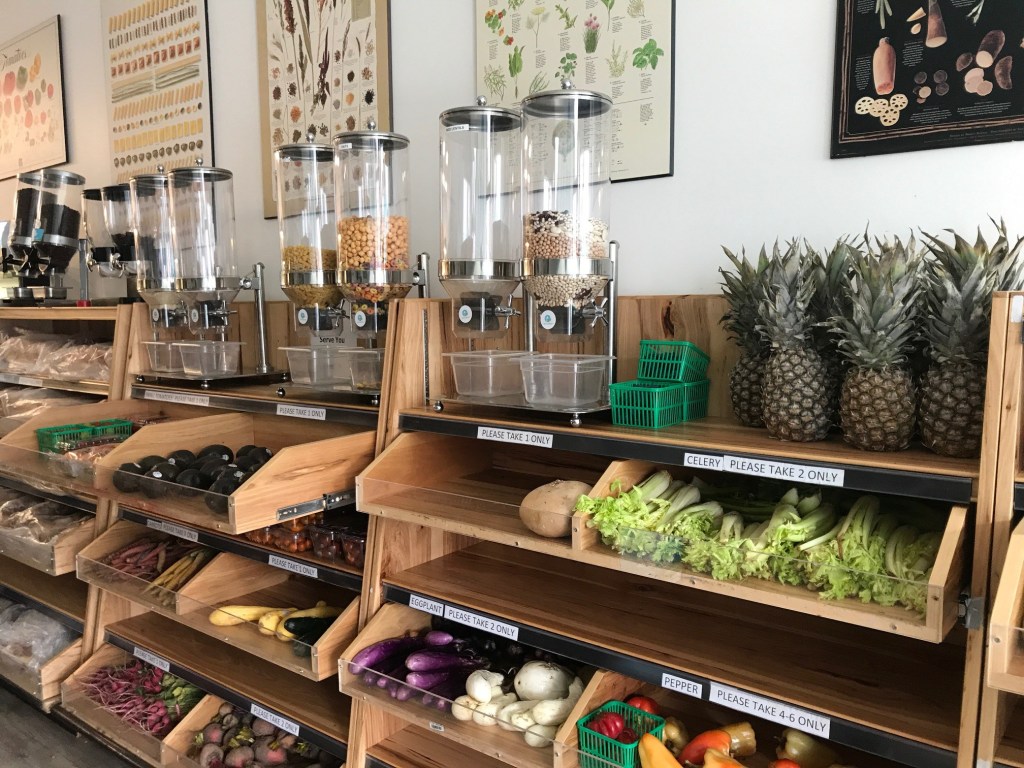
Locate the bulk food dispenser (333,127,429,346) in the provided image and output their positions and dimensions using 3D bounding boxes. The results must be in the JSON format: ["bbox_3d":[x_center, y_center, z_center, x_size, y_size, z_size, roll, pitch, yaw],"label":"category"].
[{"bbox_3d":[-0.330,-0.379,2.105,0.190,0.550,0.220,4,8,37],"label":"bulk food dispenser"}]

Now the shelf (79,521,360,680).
[{"bbox_3d":[-0.742,0.539,2.385,1.160,0.154,0.467,4,7,38],"label":"shelf"}]

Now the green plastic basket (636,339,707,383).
[{"bbox_3d":[0.339,-0.033,1.752,0.112,0.081,0.112,3,-14,37],"label":"green plastic basket"}]

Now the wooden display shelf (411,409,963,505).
[{"bbox_3d":[0.298,0.106,1.664,1.159,0.041,0.310,4,8,37],"label":"wooden display shelf"}]

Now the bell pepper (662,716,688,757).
[{"bbox_3d":[0.286,0.625,1.465,0.068,0.078,0.068,4,7,39],"label":"bell pepper"}]

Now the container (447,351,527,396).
[{"bbox_3d":[-0.050,-0.025,2.036,0.169,0.100,0.169,4,7,39],"label":"container"}]

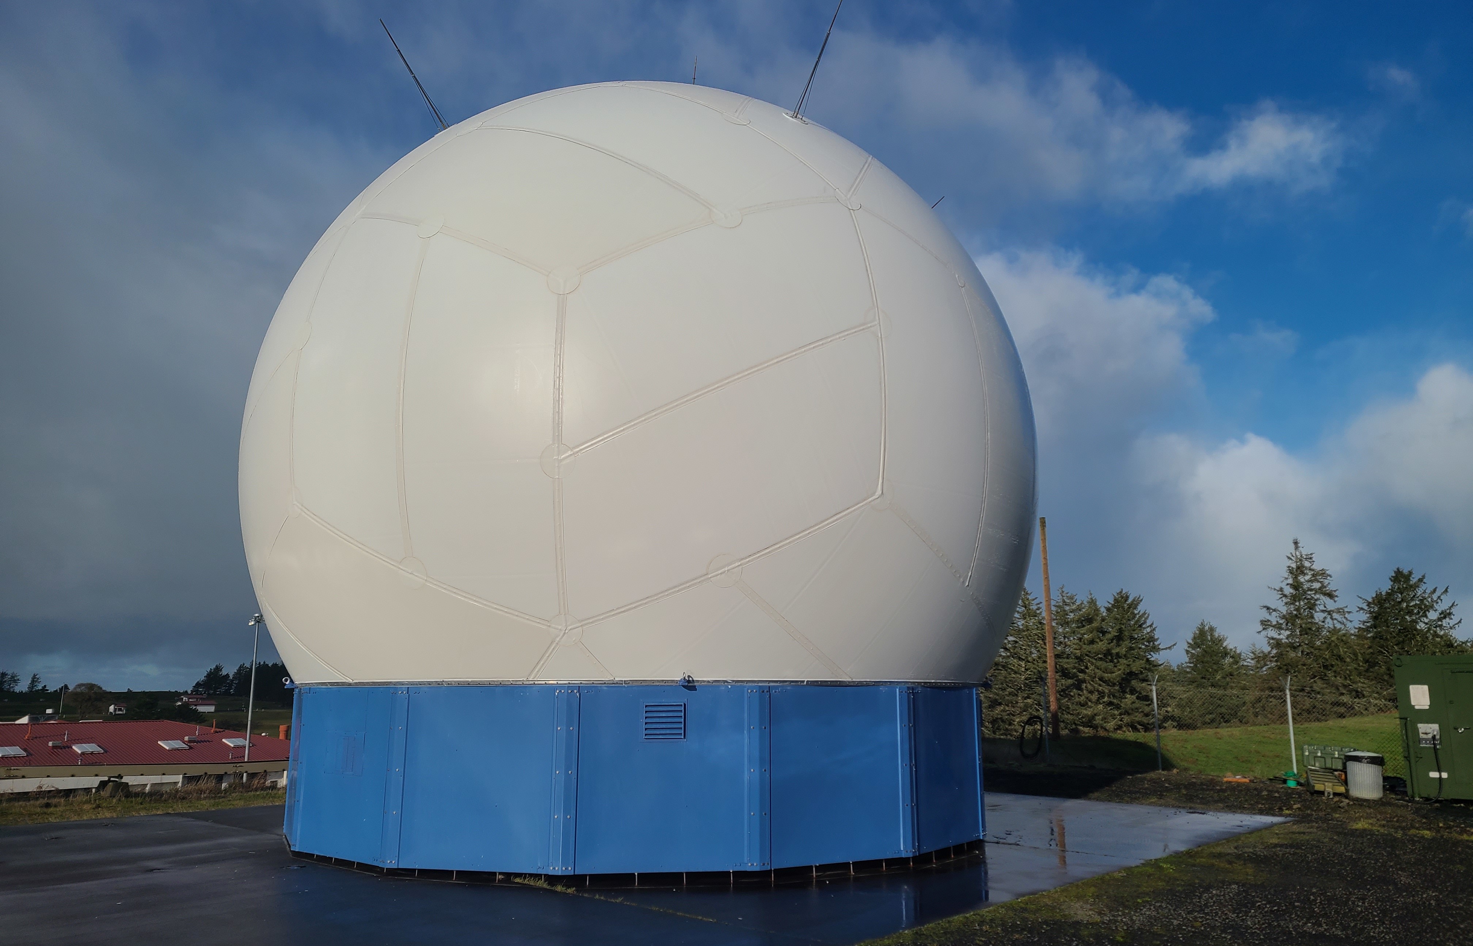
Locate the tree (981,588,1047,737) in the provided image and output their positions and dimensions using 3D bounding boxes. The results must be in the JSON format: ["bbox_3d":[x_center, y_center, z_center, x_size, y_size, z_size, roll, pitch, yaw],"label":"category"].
[{"bbox_3d":[9.699,6.567,38.457,2.320,5.087,2.320,-3,-12,14],"label":"tree"}]

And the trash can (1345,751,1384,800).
[{"bbox_3d":[9.282,4.461,16.345,0.561,0.674,0.561,-6,-13,28],"label":"trash can"}]

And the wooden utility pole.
[{"bbox_3d":[9.970,4.868,35.225,0.249,7.069,0.249,-3,-12,15],"label":"wooden utility pole"}]

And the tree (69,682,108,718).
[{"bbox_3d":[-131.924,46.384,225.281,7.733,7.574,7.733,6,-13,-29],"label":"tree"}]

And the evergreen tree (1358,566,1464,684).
[{"bbox_3d":[26.564,6.578,43.552,4.258,5.604,4.258,-7,-13,30],"label":"evergreen tree"}]

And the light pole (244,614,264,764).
[{"bbox_3d":[-30.855,14.170,70.592,1.248,10.293,1.000,5,-12,-23],"label":"light pole"}]

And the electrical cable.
[{"bbox_3d":[6.738,6.052,25.306,0.553,0.999,0.130,-7,-13,32],"label":"electrical cable"}]

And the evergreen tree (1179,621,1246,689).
[{"bbox_3d":[19.481,8.064,45.296,2.686,3.897,2.686,-5,-12,22],"label":"evergreen tree"}]

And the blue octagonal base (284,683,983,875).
[{"bbox_3d":[-1.074,3.323,13.076,7.781,1.490,7.781,1,-11,-4],"label":"blue octagonal base"}]

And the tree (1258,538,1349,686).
[{"bbox_3d":[22.869,6.169,44.652,3.716,7.049,3.716,-6,-13,26],"label":"tree"}]

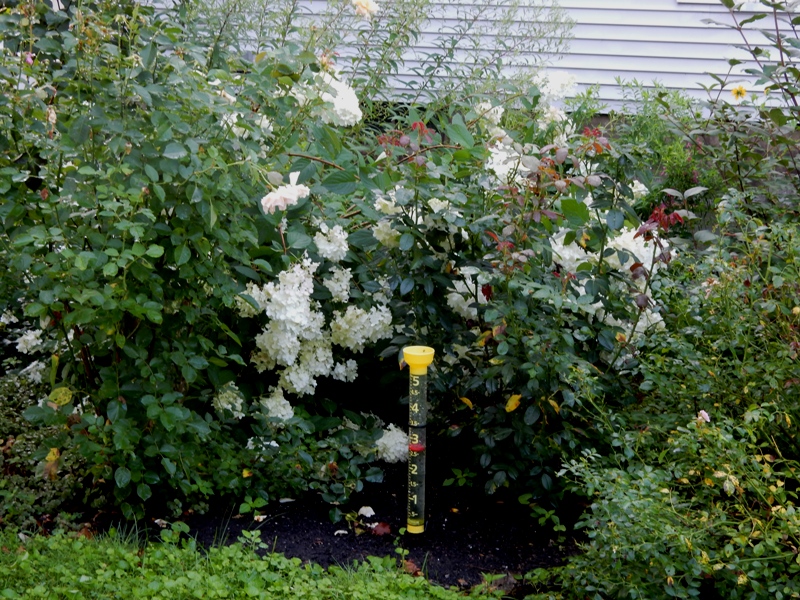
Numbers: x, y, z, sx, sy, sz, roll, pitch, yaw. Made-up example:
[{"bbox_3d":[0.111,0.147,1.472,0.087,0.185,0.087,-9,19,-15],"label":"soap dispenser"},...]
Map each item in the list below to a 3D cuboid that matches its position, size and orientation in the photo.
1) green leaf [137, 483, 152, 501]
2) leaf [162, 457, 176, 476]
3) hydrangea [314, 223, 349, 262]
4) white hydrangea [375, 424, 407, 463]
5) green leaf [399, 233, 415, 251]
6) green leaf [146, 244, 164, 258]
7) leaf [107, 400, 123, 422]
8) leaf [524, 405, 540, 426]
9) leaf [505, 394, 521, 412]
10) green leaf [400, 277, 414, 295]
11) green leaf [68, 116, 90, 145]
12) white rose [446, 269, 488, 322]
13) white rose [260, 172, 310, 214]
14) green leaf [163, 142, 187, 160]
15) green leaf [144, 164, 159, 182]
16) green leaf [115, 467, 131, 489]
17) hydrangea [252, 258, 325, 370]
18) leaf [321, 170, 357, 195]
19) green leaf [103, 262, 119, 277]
[{"bbox_3d":[-0.746,0.559,4.050,0.044,0.053,0.016,-2,-17,-11],"label":"green leaf"},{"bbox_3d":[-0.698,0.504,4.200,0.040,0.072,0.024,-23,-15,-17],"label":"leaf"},{"bbox_3d":[-0.216,-0.181,4.365,0.107,0.126,0.100,0,14,-3],"label":"hydrangea"},{"bbox_3d":[-0.024,0.456,4.410,0.115,0.120,0.110,1,12,0],"label":"white hydrangea"},{"bbox_3d":[0.020,-0.177,4.200,0.047,0.054,0.016,1,-8,0],"label":"green leaf"},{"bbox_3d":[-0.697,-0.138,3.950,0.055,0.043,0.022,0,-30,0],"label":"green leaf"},{"bbox_3d":[-0.824,0.322,4.000,0.048,0.065,0.018,-2,-14,-12],"label":"leaf"},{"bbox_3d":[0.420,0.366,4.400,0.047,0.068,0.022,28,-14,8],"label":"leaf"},{"bbox_3d":[0.307,0.281,3.750,0.030,0.059,0.012,39,-16,18],"label":"leaf"},{"bbox_3d":[0.024,-0.044,4.400,0.040,0.062,0.020,28,-14,8],"label":"green leaf"},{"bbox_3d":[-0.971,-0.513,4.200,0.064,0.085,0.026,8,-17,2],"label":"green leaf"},{"bbox_3d":[0.194,-0.013,4.050,0.129,0.136,0.110,2,14,3],"label":"white rose"},{"bbox_3d":[-0.326,-0.304,3.960,0.140,0.110,0.115,0,13,-6],"label":"white rose"},{"bbox_3d":[-0.605,-0.393,3.720,0.064,0.051,0.015,-1,-24,-9],"label":"green leaf"},{"bbox_3d":[-0.666,-0.339,3.720,0.029,0.058,0.012,-34,-11,-19],"label":"green leaf"},{"bbox_3d":[-0.721,0.461,3.600,0.041,0.012,0.060,2,58,-9],"label":"green leaf"},{"bbox_3d":[-0.312,0.041,3.880,0.202,0.296,0.190,0,14,-5],"label":"hydrangea"},{"bbox_3d":[-0.174,-0.338,4.000,0.104,0.081,0.025,-5,-30,-6],"label":"leaf"},{"bbox_3d":[-0.813,-0.086,3.900,0.042,0.042,0.022,-2,-9,-12],"label":"green leaf"}]

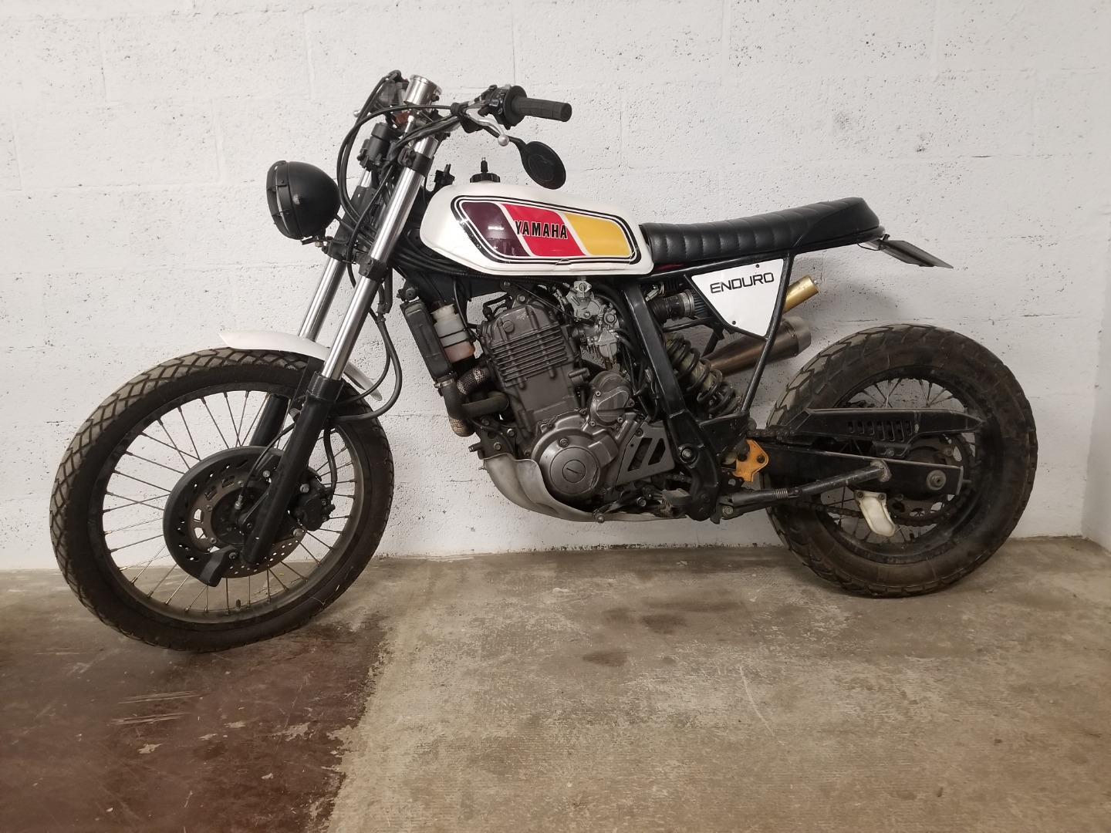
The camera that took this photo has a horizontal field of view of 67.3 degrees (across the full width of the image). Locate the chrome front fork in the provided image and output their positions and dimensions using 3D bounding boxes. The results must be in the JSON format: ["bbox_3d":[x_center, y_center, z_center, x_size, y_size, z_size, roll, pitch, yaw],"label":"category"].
[{"bbox_3d":[-0.484,-0.180,1.768,0.120,1.020,0.270,20,6,-36],"label":"chrome front fork"}]

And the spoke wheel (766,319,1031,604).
[{"bbox_3d":[0.801,0.108,1.945,0.643,0.643,0.130,-3,8,-3],"label":"spoke wheel"}]

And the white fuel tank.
[{"bbox_3d":[-0.048,-0.403,1.806,0.480,0.205,0.260,-3,8,-4],"label":"white fuel tank"}]

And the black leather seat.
[{"bbox_3d":[0.429,-0.406,1.844,0.525,0.115,0.235,-8,8,-3],"label":"black leather seat"}]

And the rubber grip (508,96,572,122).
[{"bbox_3d":[-0.027,-0.554,1.505,0.122,0.034,0.034,23,24,35],"label":"rubber grip"}]

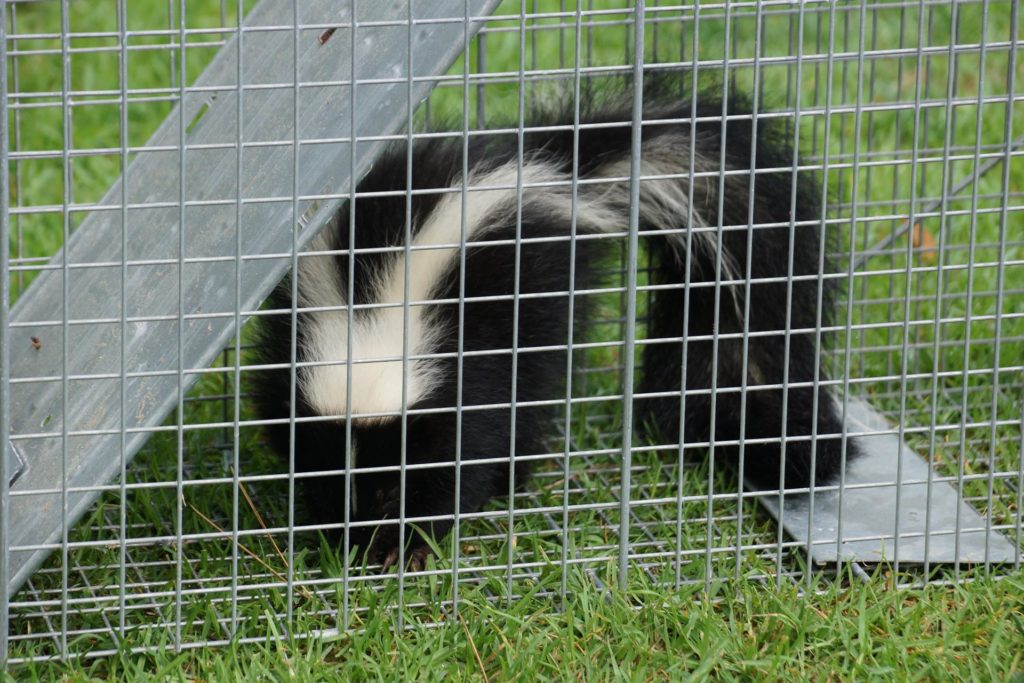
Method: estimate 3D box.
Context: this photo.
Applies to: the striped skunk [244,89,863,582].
[{"bbox_3d":[0.007,-0.013,2.715,0.274,0.193,0.274,6,17,15],"label":"striped skunk"}]

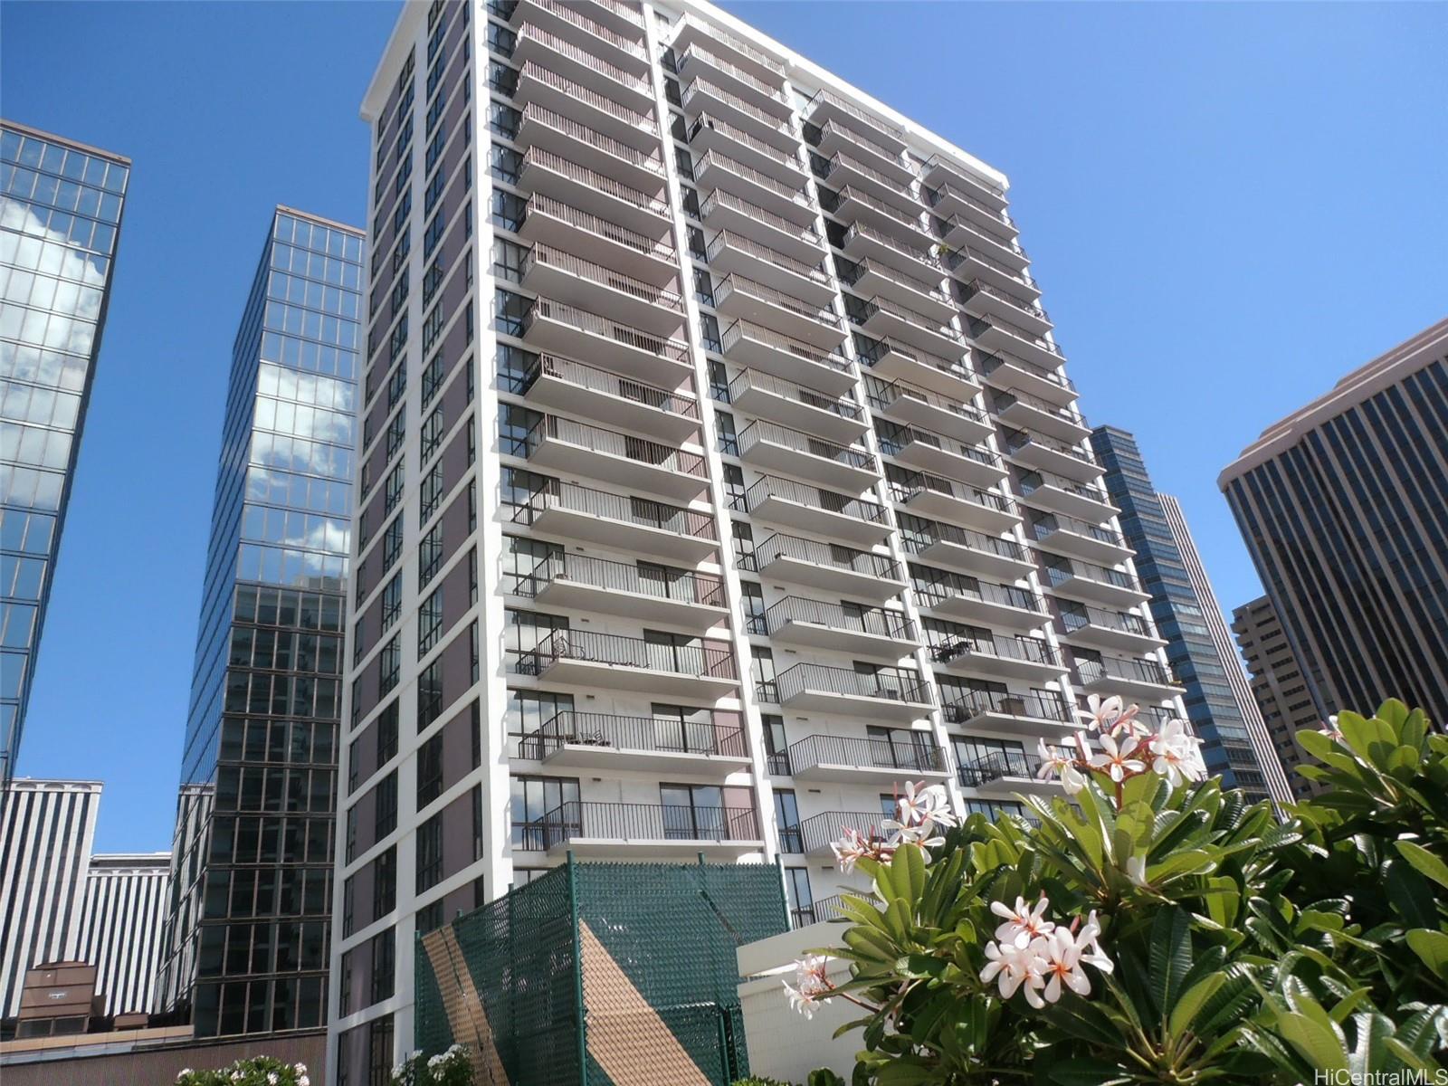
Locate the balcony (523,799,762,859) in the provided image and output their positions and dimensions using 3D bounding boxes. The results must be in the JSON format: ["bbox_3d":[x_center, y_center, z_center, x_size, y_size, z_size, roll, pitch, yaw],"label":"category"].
[{"bbox_3d":[-2.043,8.896,30.879,6.958,1.205,1.611,12,-34,-34],"label":"balcony"}]

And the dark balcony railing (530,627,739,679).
[{"bbox_3d":[-2.769,4.065,33.477,6.736,1.059,1.572,12,-34,-34],"label":"dark balcony railing"}]

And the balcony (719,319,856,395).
[{"bbox_3d":[3.186,-8.534,46.998,6.976,1.192,1.467,12,-34,-34],"label":"balcony"}]

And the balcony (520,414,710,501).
[{"bbox_3d":[-3.711,-3.046,36.781,6.835,1.191,1.408,12,-34,-34],"label":"balcony"}]

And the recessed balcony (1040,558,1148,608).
[{"bbox_3d":[20.164,2.200,53.740,6.872,1.185,1.434,12,-34,-34],"label":"recessed balcony"}]

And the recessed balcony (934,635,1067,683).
[{"bbox_3d":[13.046,5.310,46.086,6.978,1.192,1.467,12,-34,-34],"label":"recessed balcony"}]

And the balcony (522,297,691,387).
[{"bbox_3d":[-4.513,-7.820,39.806,6.958,1.205,1.611,12,-34,-34],"label":"balcony"}]

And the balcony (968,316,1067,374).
[{"bbox_3d":[18.170,-12.172,61.772,6.891,1.238,1.485,12,-34,-34],"label":"balcony"}]

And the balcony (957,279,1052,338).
[{"bbox_3d":[17.818,-14.577,63.057,6.891,1.238,1.485,12,-34,-34],"label":"balcony"}]

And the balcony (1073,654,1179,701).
[{"bbox_3d":[20.866,6.967,51.215,6.872,1.185,1.434,12,-34,-34],"label":"balcony"}]

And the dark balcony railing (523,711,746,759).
[{"bbox_3d":[-2.421,6.523,32.465,6.815,1.040,1.412,12,-34,-34],"label":"dark balcony railing"}]

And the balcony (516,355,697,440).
[{"bbox_3d":[-4.160,-5.432,38.531,6.958,1.205,1.611,12,-34,-34],"label":"balcony"}]

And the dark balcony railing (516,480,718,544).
[{"bbox_3d":[-3.463,-0.738,36.271,6.918,1.086,1.430,12,-34,-34],"label":"dark balcony railing"}]

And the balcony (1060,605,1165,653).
[{"bbox_3d":[20.515,4.584,52.478,6.872,1.185,1.434,12,-34,-34],"label":"balcony"}]

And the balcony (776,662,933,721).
[{"bbox_3d":[5.266,5.840,38.894,6.940,1.185,1.434,12,-34,-34],"label":"balcony"}]

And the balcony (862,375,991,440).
[{"bbox_3d":[11.267,-6.754,52.547,6.978,1.192,1.467,12,-34,-34],"label":"balcony"}]

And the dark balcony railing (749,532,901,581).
[{"bbox_3d":[4.536,1.024,41.455,6.761,1.058,1.395,12,-34,-34],"label":"dark balcony railing"}]

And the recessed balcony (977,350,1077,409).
[{"bbox_3d":[18.388,-9.679,60.175,7.018,1.205,1.611,12,-34,-34],"label":"recessed balcony"}]

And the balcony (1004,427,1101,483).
[{"bbox_3d":[19.314,-4.981,58.072,6.966,1.192,1.467,12,-34,-34],"label":"balcony"}]

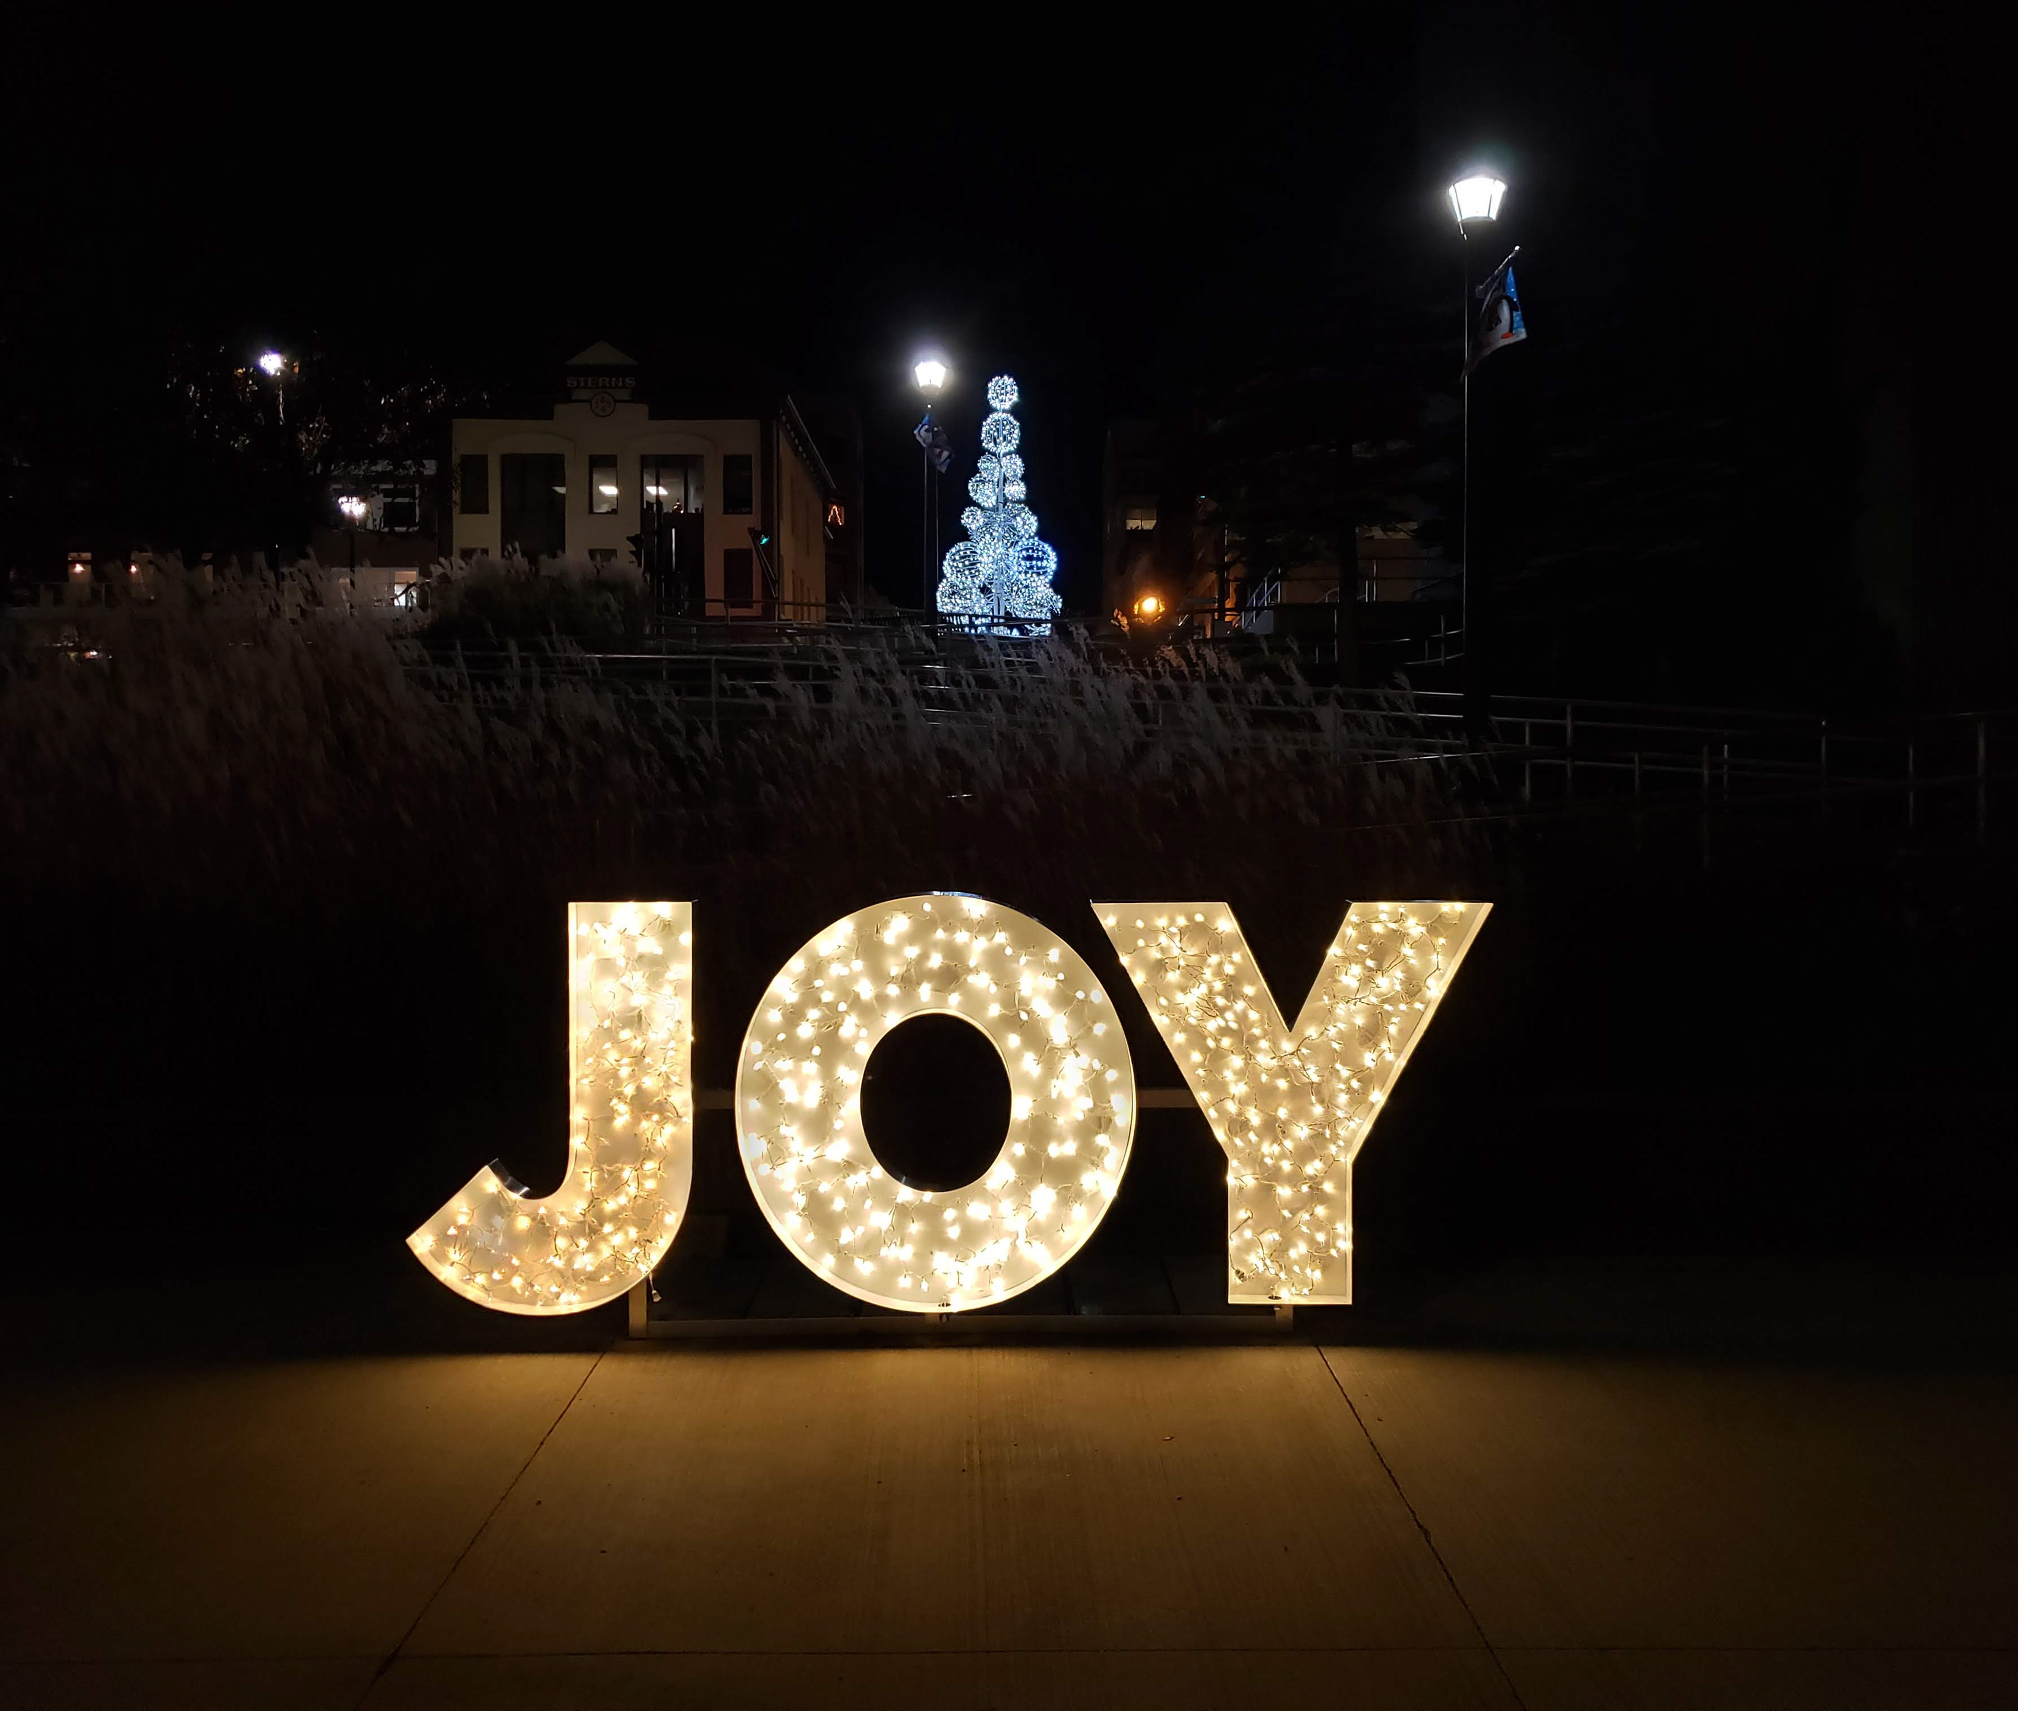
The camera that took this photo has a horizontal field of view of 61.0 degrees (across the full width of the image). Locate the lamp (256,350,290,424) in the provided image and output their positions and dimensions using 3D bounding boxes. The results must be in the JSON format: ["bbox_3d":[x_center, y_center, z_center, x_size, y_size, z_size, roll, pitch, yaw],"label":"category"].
[{"bbox_3d":[-17.121,-8.891,39.886,0.500,5.679,0.500,0,2,0],"label":"lamp"}]

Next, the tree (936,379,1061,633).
[{"bbox_3d":[-0.208,-8.162,39.879,2.900,6.053,2.900,0,2,0],"label":"tree"}]

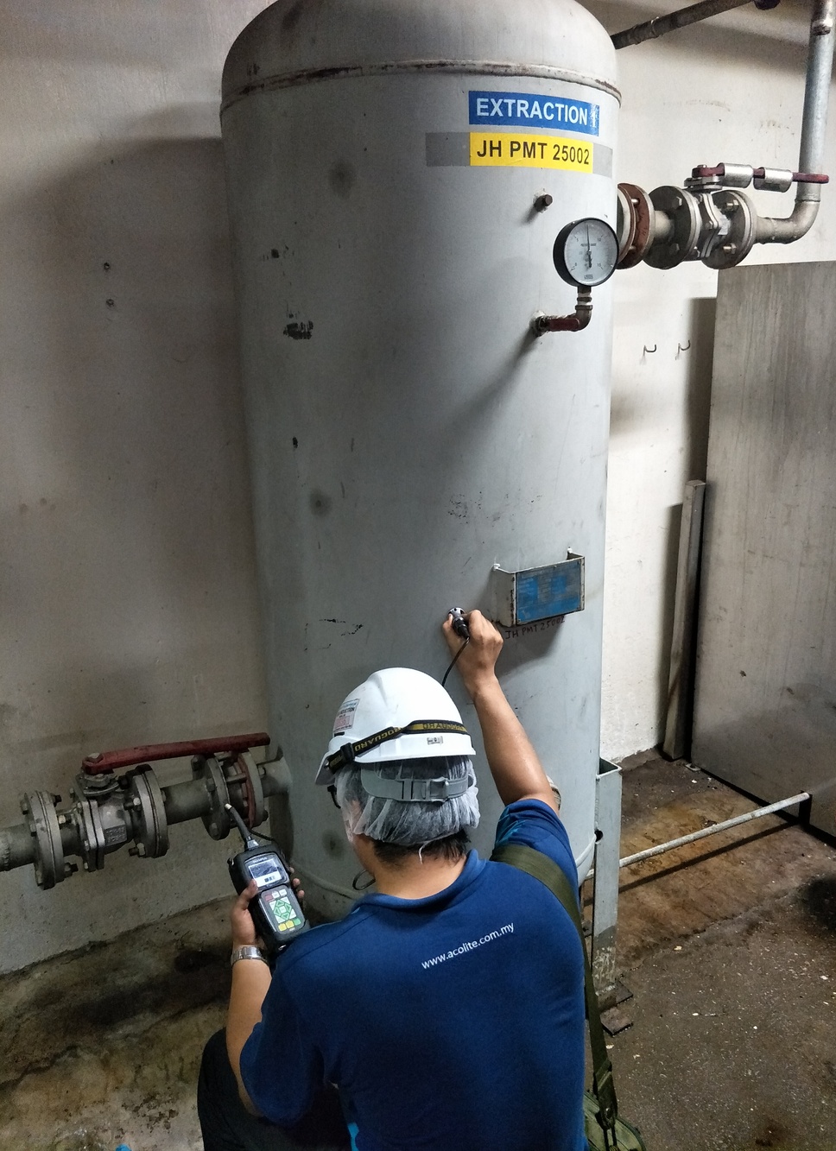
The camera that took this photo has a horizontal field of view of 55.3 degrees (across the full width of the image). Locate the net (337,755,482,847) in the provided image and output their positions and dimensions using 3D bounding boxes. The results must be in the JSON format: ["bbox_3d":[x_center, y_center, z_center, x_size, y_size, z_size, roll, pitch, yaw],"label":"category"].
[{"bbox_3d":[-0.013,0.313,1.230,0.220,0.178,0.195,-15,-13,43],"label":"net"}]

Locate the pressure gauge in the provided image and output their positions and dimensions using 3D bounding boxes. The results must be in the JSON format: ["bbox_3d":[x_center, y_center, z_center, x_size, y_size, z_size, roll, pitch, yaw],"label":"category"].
[{"bbox_3d":[0.261,-0.497,1.232,0.102,0.102,0.038,-10,18,-27],"label":"pressure gauge"}]

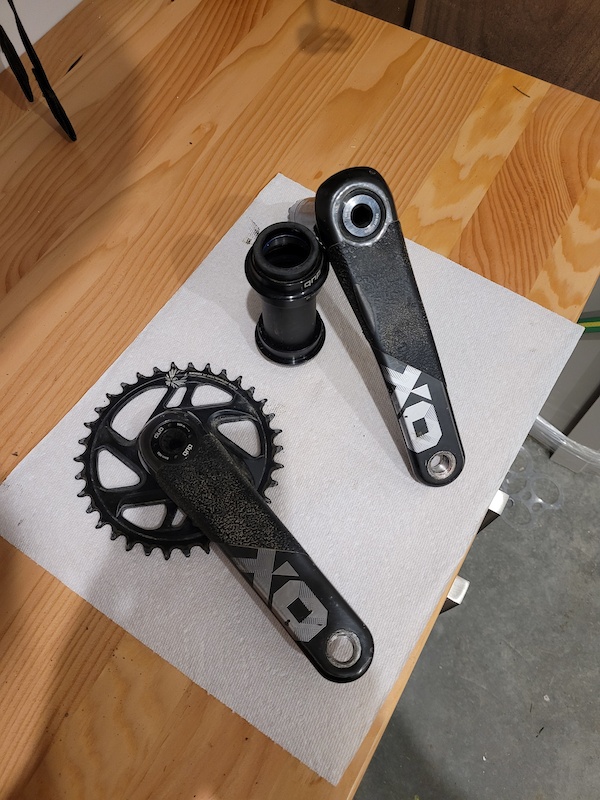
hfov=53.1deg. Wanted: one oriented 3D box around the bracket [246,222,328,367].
[{"bbox_3d":[-0.008,-0.070,0.408,0.053,0.106,0.053,0,66,-1],"label":"bracket"}]

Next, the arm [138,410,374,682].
[{"bbox_3d":[-0.032,0.085,0.376,0.044,0.034,0.209,-37,71,-16],"label":"arm"}]

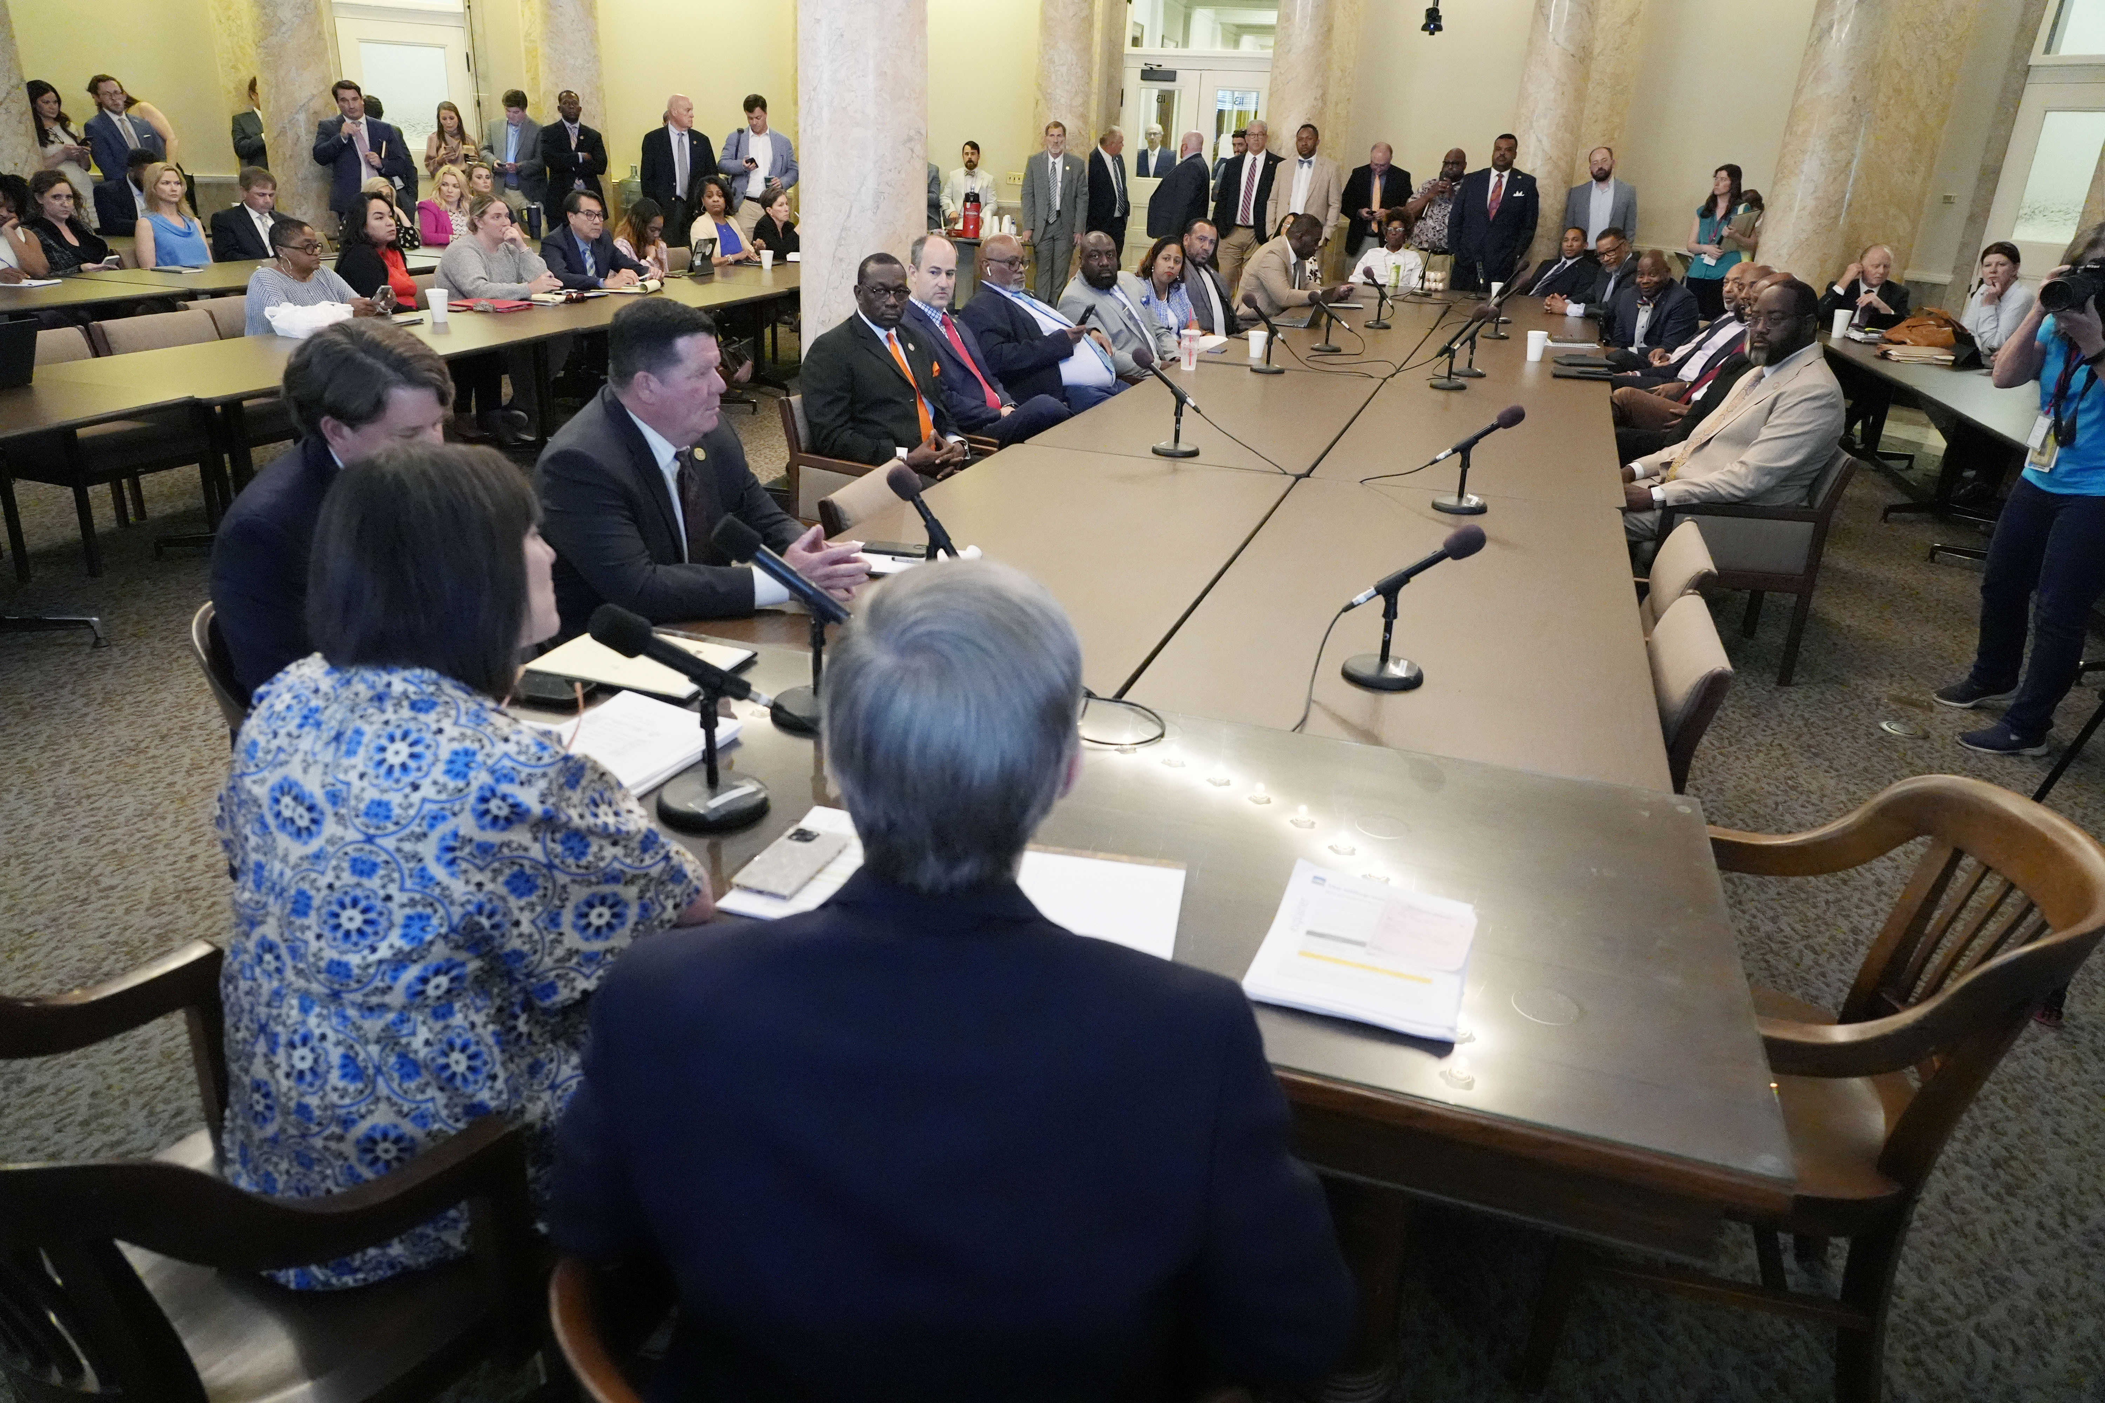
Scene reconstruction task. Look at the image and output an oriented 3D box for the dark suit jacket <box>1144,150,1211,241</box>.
[{"bbox_3d":[0.995,-3.989,11.100,0.520,0.690,0.390,-13,26,-34],"label":"dark suit jacket"}]

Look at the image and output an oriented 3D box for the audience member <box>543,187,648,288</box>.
[{"bbox_3d":[-2.608,-2.335,8.287,0.820,1.279,0.600,11,23,21],"label":"audience member"}]

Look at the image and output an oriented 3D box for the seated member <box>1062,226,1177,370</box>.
[{"bbox_3d":[0.367,-1.387,6.166,0.800,1.260,0.600,16,25,30],"label":"seated member"}]

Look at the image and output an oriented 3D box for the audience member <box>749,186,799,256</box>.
[{"bbox_3d":[-1.821,-3.151,10.397,0.800,1.204,0.500,12,24,22],"label":"audience member"}]

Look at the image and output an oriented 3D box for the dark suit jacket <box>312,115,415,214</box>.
[{"bbox_3d":[-4.769,-3.708,9.700,0.600,0.720,0.330,-12,25,-32],"label":"dark suit jacket"}]

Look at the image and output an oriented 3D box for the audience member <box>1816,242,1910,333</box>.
[{"bbox_3d":[5.167,-2.294,9.079,0.560,1.279,0.780,13,23,24],"label":"audience member"}]

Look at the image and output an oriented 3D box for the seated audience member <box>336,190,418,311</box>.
[{"bbox_3d":[-3.210,-1.919,7.128,0.820,1.261,0.500,10,22,17],"label":"seated audience member"}]

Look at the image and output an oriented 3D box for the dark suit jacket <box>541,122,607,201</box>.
[{"bbox_3d":[-3.813,-4.278,11.297,0.530,0.770,0.330,-5,23,-17],"label":"dark suit jacket"}]

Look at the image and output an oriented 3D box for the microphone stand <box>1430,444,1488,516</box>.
[{"bbox_3d":[1.118,-0.619,3.803,0.155,0.185,0.155,5,22,7],"label":"microphone stand"}]

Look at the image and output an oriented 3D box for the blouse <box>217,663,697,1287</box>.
[{"bbox_3d":[-0.640,0.275,1.545,0.500,0.630,0.450,18,26,34],"label":"blouse"}]

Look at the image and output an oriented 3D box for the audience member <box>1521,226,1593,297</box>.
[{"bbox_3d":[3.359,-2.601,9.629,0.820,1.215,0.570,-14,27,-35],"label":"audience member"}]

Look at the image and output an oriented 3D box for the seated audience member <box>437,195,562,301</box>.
[{"bbox_3d":[-2.835,-2.040,7.540,0.800,1.256,0.600,9,22,16],"label":"seated audience member"}]

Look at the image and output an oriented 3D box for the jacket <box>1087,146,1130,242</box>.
[{"bbox_3d":[0.457,-4.094,11.300,0.500,0.700,0.330,-16,28,-39],"label":"jacket"}]

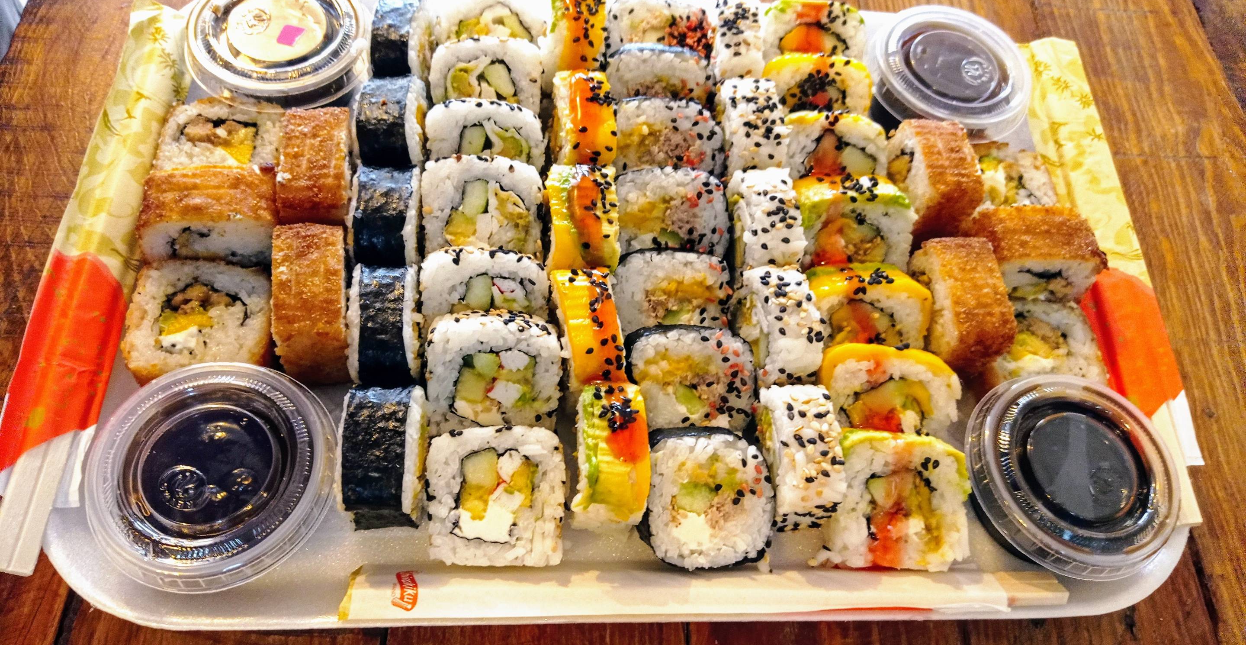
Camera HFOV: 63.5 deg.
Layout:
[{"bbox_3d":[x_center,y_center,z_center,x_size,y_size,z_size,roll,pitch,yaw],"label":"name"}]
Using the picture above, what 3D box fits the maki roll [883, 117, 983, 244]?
[{"bbox_3d":[0.121,-0.055,0.391,0.021,0.038,0.039,3,58,-6],"label":"maki roll"}]

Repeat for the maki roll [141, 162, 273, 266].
[{"bbox_3d":[-0.141,-0.035,0.341,0.039,0.036,0.021,-4,59,-10],"label":"maki roll"}]

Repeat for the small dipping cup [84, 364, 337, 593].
[{"bbox_3d":[-0.116,0.043,0.285,0.066,0.009,0.066,1,59,-7],"label":"small dipping cup"}]

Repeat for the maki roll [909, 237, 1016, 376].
[{"bbox_3d":[0.114,-0.005,0.338,0.022,0.042,0.043,0,59,-4],"label":"maki roll"}]

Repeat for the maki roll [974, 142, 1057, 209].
[{"bbox_3d":[0.146,-0.055,0.394,0.037,0.021,0.036,2,100,-7],"label":"maki roll"}]

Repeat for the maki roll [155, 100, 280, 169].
[{"bbox_3d":[-0.141,-0.059,0.352,0.042,0.025,0.041,1,103,-7],"label":"maki roll"}]

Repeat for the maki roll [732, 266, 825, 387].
[{"bbox_3d":[0.053,0.003,0.346,0.022,0.039,0.039,-4,59,-13],"label":"maki roll"}]

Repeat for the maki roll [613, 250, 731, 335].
[{"bbox_3d":[0.017,-0.006,0.348,0.038,0.021,0.037,1,98,-7],"label":"maki roll"}]

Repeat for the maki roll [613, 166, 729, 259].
[{"bbox_3d":[0.018,-0.037,0.366,0.038,0.021,0.037,1,103,-7],"label":"maki roll"}]

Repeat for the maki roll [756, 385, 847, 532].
[{"bbox_3d":[0.056,0.043,0.321,0.022,0.039,0.042,-4,59,3],"label":"maki roll"}]

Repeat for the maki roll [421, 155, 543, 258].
[{"bbox_3d":[-0.047,-0.036,0.340,0.039,0.021,0.039,1,103,-6],"label":"maki roll"}]

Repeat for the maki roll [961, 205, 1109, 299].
[{"bbox_3d":[0.150,-0.021,0.374,0.044,0.041,0.025,-3,57,-10],"label":"maki roll"}]

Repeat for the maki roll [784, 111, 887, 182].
[{"bbox_3d":[0.082,-0.065,0.392,0.038,0.037,0.021,1,17,-7],"label":"maki roll"}]

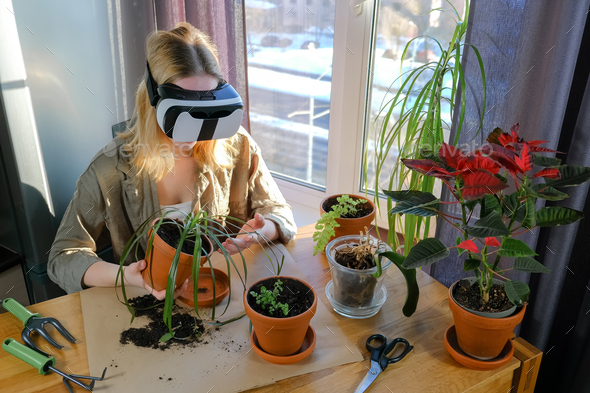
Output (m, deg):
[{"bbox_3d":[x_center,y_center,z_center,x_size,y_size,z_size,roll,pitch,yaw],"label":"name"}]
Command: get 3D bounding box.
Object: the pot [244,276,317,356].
[{"bbox_3d":[-0.028,0.249,1.091,0.142,0.114,0.142,1,26,0],"label":"pot"}]

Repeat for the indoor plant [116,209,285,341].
[{"bbox_3d":[-0.195,0.147,1.105,0.325,0.240,0.265,12,26,-5],"label":"indoor plant"}]

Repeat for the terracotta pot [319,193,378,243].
[{"bbox_3d":[0.139,0.078,1.438,0.144,0.116,0.144,1,26,0],"label":"terracotta pot"}]

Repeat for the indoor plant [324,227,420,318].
[{"bbox_3d":[0.166,0.176,1.217,0.204,0.152,0.167,1,26,0],"label":"indoor plant"}]

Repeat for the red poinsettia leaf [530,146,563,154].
[{"bbox_3d":[0.448,-0.082,0.960,0.062,0.014,0.030,3,26,5],"label":"red poinsettia leaf"}]

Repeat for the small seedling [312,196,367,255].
[{"bbox_3d":[0.121,0.072,1.407,0.140,0.110,0.120,1,26,0],"label":"small seedling"}]

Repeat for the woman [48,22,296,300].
[{"bbox_3d":[-0.253,0.264,1.393,0.570,1.310,0.700,-7,27,-16],"label":"woman"}]

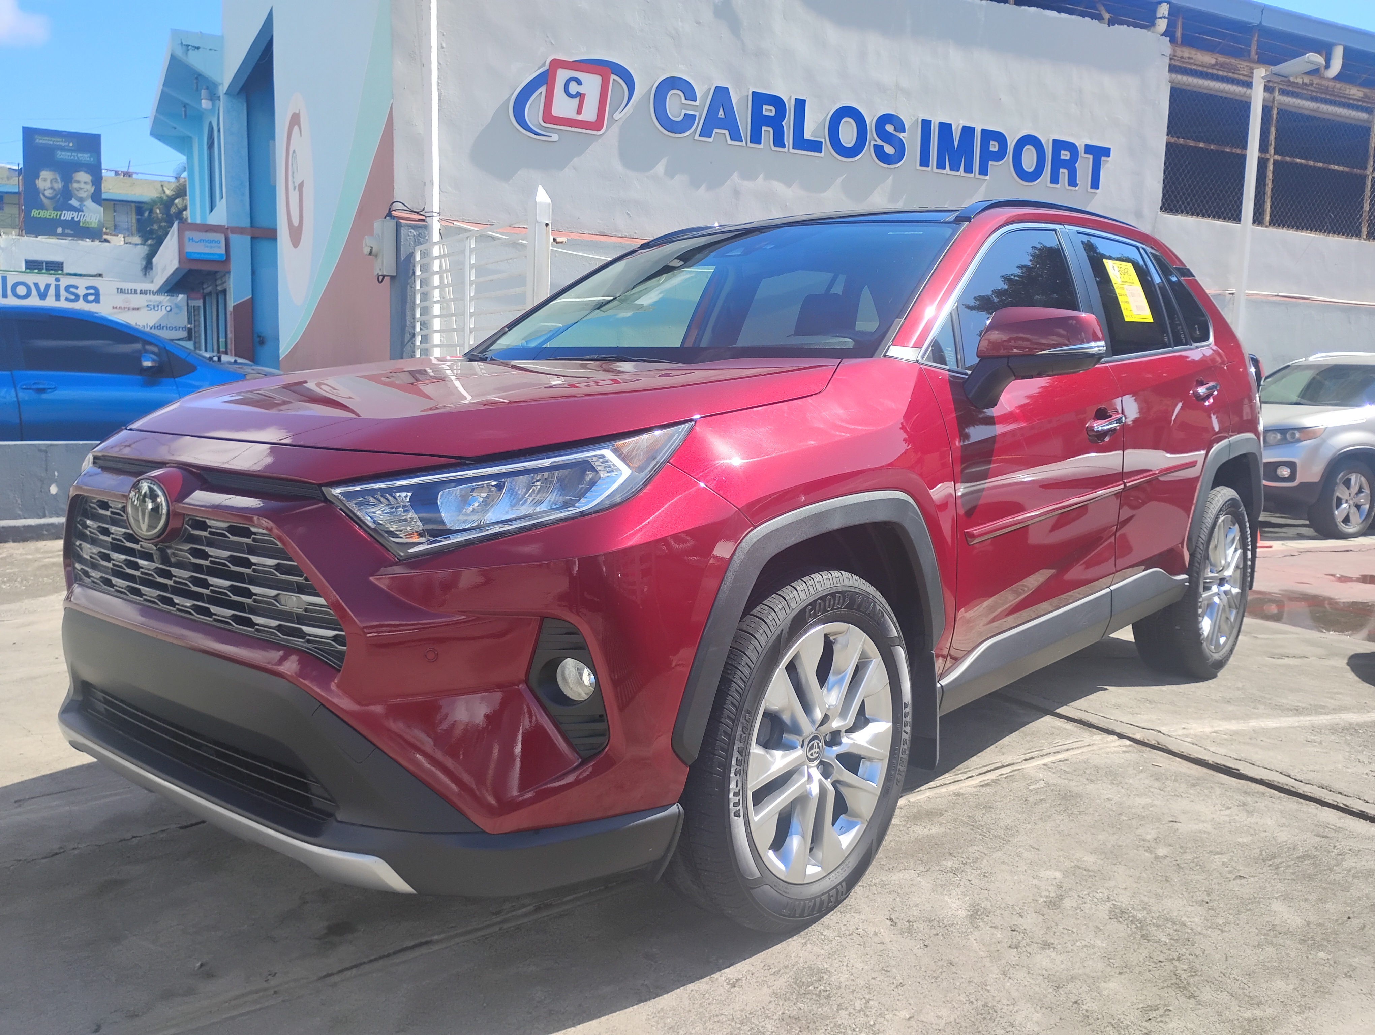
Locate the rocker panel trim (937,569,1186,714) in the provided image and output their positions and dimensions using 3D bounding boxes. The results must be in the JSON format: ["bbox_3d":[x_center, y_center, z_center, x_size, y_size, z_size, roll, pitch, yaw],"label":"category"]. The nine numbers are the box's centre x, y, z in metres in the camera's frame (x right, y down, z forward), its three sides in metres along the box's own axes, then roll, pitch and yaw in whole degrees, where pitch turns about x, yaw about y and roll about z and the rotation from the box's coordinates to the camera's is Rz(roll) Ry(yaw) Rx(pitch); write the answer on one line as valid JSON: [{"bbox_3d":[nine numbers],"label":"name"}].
[{"bbox_3d":[1.142,0.325,3.287,0.120,0.230,1.800,7,9,40],"label":"rocker panel trim"}]

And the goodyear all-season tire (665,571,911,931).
[{"bbox_3d":[0.195,0.456,2.303,0.245,0.735,0.740,7,9,40],"label":"goodyear all-season tire"}]

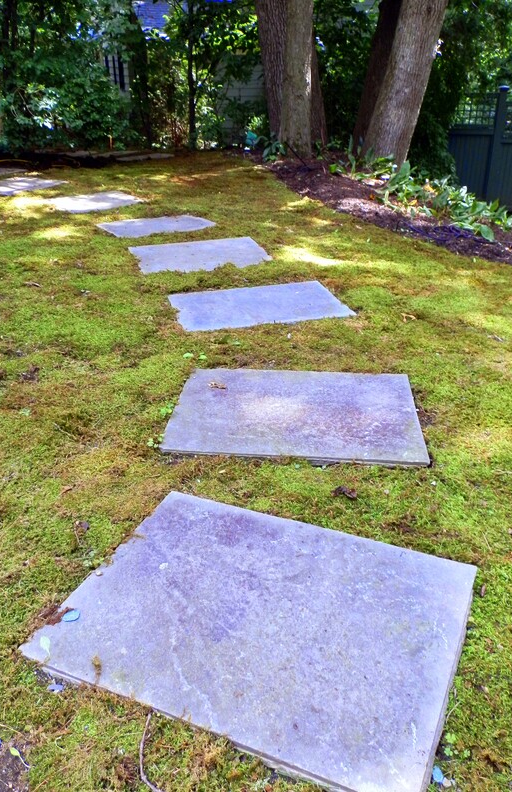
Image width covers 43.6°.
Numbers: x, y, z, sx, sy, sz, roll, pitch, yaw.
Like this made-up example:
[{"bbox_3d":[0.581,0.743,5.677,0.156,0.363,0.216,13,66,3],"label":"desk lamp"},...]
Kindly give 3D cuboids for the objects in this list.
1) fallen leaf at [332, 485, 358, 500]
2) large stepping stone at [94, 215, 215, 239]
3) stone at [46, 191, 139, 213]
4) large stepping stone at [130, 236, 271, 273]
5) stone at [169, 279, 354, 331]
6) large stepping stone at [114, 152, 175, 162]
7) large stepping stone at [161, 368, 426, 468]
[{"bbox_3d":[0.198,0.216,1.432,0.058,0.020,0.036,-2,27,0],"label":"fallen leaf"},{"bbox_3d":[-0.628,-1.063,4.046,0.637,0.033,0.455,-17,31,-28],"label":"large stepping stone"},{"bbox_3d":[-1.242,-1.476,4.895,0.595,0.033,0.552,-20,32,-32],"label":"stone"},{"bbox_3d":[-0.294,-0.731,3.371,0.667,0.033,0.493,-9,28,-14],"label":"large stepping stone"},{"bbox_3d":[0.008,-0.360,2.624,0.667,0.033,0.476,-8,28,-12],"label":"stone"},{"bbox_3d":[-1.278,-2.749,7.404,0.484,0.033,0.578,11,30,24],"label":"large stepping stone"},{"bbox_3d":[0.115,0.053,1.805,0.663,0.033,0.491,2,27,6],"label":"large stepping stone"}]

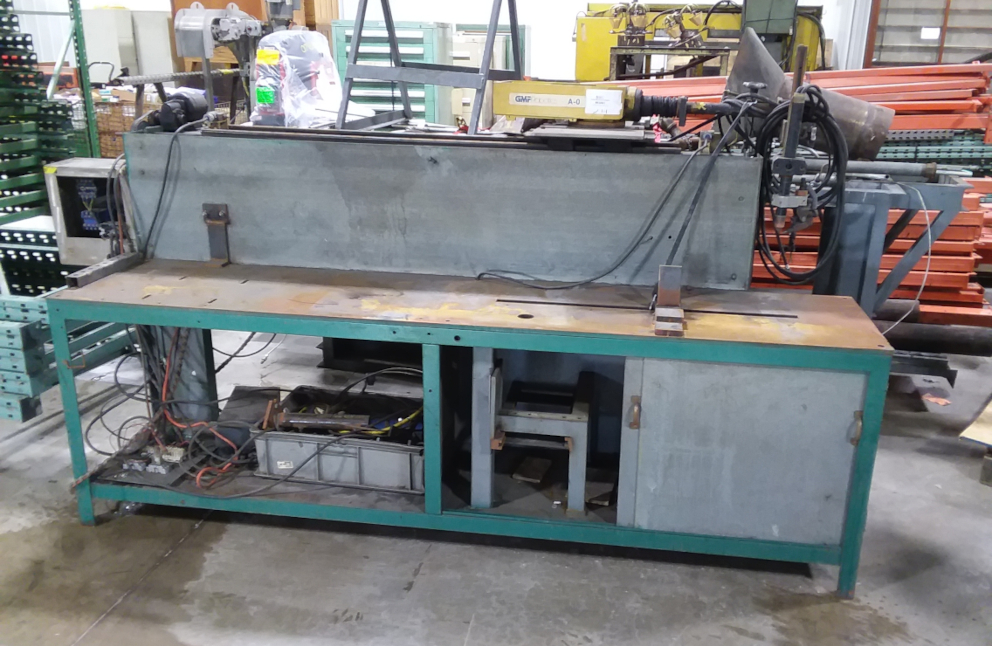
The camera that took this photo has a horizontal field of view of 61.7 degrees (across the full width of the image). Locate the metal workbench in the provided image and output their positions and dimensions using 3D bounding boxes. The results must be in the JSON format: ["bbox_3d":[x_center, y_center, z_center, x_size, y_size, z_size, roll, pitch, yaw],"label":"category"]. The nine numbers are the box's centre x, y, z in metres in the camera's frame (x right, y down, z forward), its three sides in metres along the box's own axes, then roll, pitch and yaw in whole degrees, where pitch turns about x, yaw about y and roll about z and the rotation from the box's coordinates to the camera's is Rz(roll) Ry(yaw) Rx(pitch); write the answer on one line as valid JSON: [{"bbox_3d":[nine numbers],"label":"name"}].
[{"bbox_3d":[-0.117,0.293,2.756,2.468,0.785,0.526,3,18,7],"label":"metal workbench"}]

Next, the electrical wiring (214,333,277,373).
[{"bbox_3d":[-1.013,0.112,3.373,0.260,0.170,0.130,3,18,7],"label":"electrical wiring"}]

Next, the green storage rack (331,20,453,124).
[{"bbox_3d":[-0.742,-1.447,6.268,0.703,1.520,0.700,3,18,7],"label":"green storage rack"}]

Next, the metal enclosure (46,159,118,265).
[{"bbox_3d":[-1.447,-0.412,3.107,0.300,0.357,0.220,3,18,7],"label":"metal enclosure"}]

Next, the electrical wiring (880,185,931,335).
[{"bbox_3d":[1.386,-0.215,2.812,0.169,0.482,0.150,3,18,7],"label":"electrical wiring"}]

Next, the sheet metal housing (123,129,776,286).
[{"bbox_3d":[-0.206,-0.426,2.969,2.159,0.444,0.290,3,18,7],"label":"sheet metal housing"}]

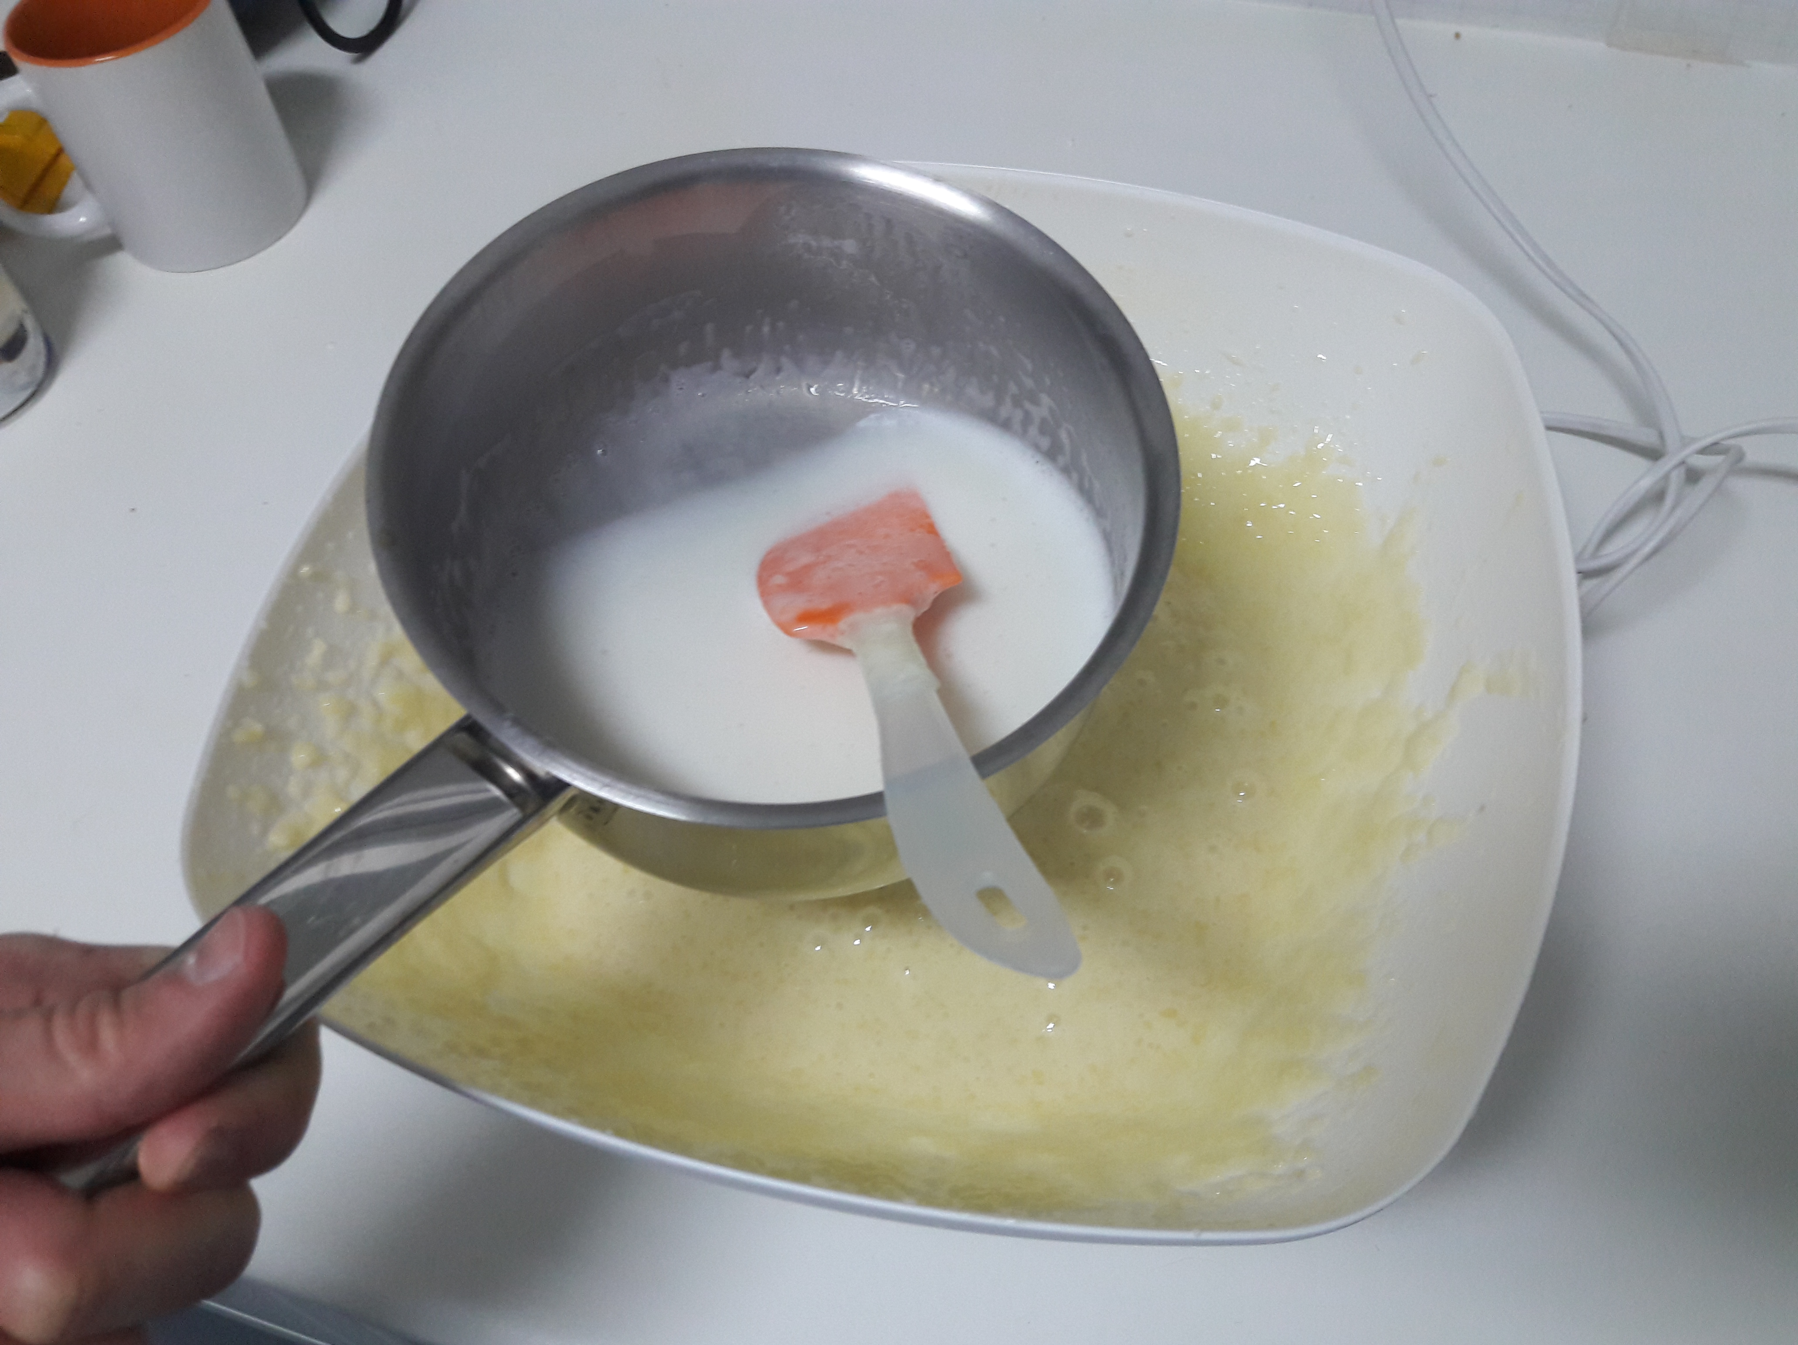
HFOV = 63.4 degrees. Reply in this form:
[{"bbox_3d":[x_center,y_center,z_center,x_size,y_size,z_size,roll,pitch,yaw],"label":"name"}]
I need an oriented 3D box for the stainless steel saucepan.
[{"bbox_3d":[-0.073,0.015,0.308,0.172,0.091,0.322,37,68,14],"label":"stainless steel saucepan"}]

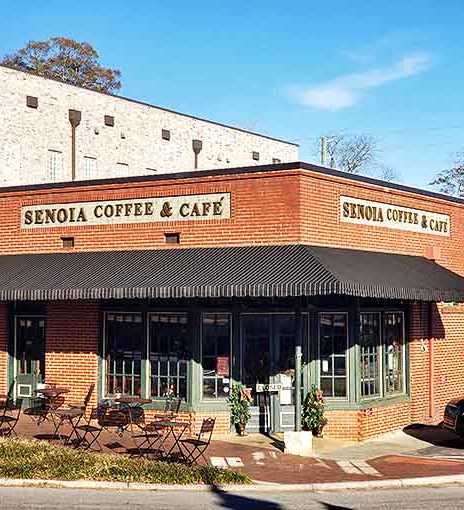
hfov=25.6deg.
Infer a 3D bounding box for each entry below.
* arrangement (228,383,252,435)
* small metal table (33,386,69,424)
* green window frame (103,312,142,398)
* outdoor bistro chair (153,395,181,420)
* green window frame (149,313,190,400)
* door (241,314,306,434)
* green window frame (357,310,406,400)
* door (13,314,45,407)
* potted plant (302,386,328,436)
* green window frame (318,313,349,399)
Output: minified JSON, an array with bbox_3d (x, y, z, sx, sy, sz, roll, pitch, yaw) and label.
[{"bbox_3d":[0.177,3.207,21.300,0.480,1.080,0.480,0,-2,0],"label":"arrangement"},{"bbox_3d":[-3.728,3.171,21.100,0.720,0.710,0.720,0,-3,0],"label":"small metal table"},{"bbox_3d":[-2.326,2.135,21.700,1.070,1.820,0.120,-2,-3,33],"label":"green window frame"},{"bbox_3d":[-1.272,3.229,20.300,0.480,0.870,0.430,-1,-3,26],"label":"outdoor bistro chair"},{"bbox_3d":[-1.325,2.172,21.841,1.055,1.862,0.100,-2,-3,30],"label":"green window frame"},{"bbox_3d":[0.859,2.464,21.150,1.380,2.470,0.100,1,-3,-9],"label":"door"},{"bbox_3d":[3.369,2.252,22.922,0.100,1.943,2.097,-2,-3,37],"label":"green window frame"},{"bbox_3d":[-4.589,2.436,23.150,1.020,2.090,0.100,-2,-3,33],"label":"door"},{"bbox_3d":[1.704,3.194,20.850,0.520,1.030,0.500,1,-3,-9],"label":"potted plant"},{"bbox_3d":[2.107,2.086,21.200,0.630,1.790,0.120,1,-3,-9],"label":"green window frame"}]

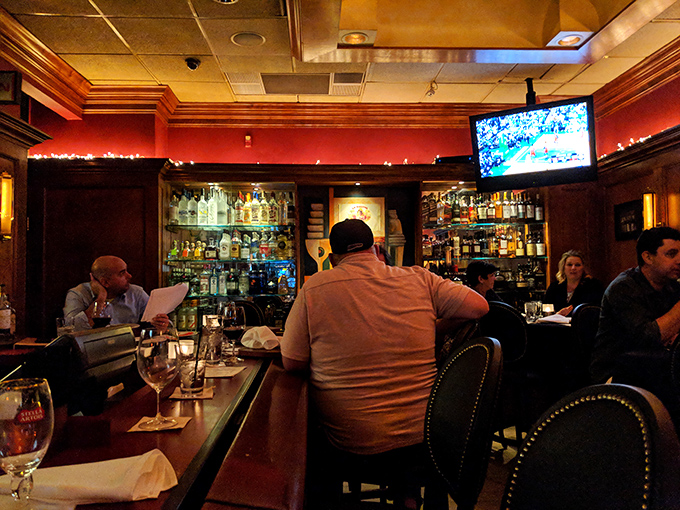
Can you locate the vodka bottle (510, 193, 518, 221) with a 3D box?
[{"bbox_3d":[1.707,-0.467,5.210,0.080,0.295,0.080,-1,-2,-2],"label":"vodka bottle"}]

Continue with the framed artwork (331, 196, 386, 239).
[{"bbox_3d":[0.191,-0.356,5.320,0.510,0.440,0.035,0,-2,-3],"label":"framed artwork"}]

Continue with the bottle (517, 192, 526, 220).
[{"bbox_3d":[1.785,-0.467,5.210,0.080,0.295,0.080,-1,-2,-2],"label":"bottle"}]

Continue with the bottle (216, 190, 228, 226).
[{"bbox_3d":[-1.134,-0.453,5.117,0.090,0.345,0.088,-1,-1,-3],"label":"bottle"}]

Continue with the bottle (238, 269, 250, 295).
[{"bbox_3d":[-0.918,0.271,5.108,0.098,0.260,0.085,-1,-1,-3],"label":"bottle"}]

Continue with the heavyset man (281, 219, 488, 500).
[{"bbox_3d":[0.190,0.515,2.300,0.820,1.320,0.700,0,-2,-3],"label":"heavyset man"}]

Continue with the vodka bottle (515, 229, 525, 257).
[{"bbox_3d":[1.768,-0.118,5.210,0.084,0.280,0.082,-1,-2,-2],"label":"vodka bottle"}]

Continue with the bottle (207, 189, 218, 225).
[{"bbox_3d":[-1.227,-0.465,5.113,0.090,0.350,0.088,-1,-1,-3],"label":"bottle"}]

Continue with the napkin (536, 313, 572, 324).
[{"bbox_3d":[1.559,0.470,3.864,0.240,0.050,0.210,-1,-2,22],"label":"napkin"}]

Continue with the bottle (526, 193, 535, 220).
[{"bbox_3d":[1.873,-0.457,5.210,0.080,0.285,0.080,-1,-2,-2],"label":"bottle"}]

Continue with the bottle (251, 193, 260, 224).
[{"bbox_3d":[-0.826,-0.453,5.200,0.086,0.310,0.086,0,-2,-3],"label":"bottle"}]

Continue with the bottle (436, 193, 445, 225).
[{"bbox_3d":[0.984,-0.452,5.169,0.078,0.309,0.078,0,-2,-2],"label":"bottle"}]

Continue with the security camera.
[{"bbox_3d":[-1.172,-1.510,4.230,0.122,0.088,0.122,-1,-2,-3],"label":"security camera"}]

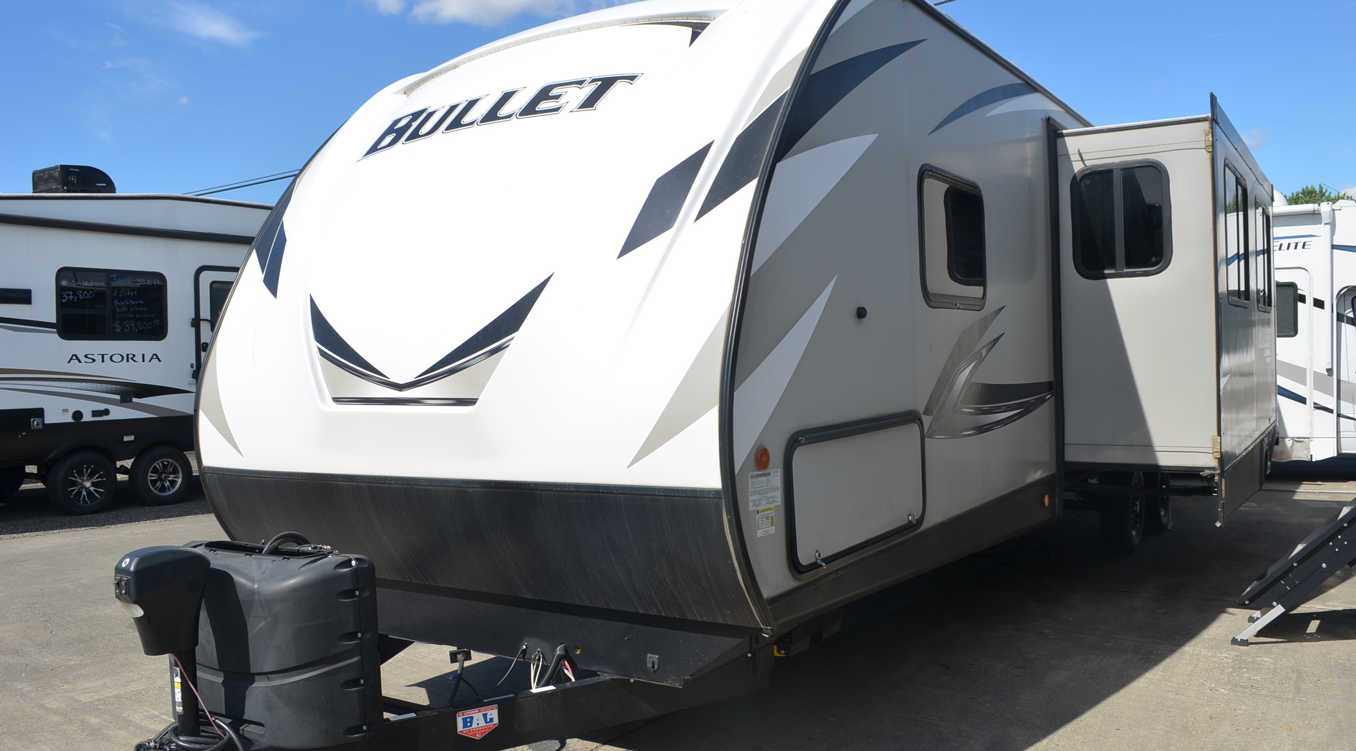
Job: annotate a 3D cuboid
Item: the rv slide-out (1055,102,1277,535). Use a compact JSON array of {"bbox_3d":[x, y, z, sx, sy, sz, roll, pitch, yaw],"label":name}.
[{"bbox_3d":[3.435,-0.362,6.857,0.780,2.140,3.780,-2,1,34],"label":"rv slide-out"}]

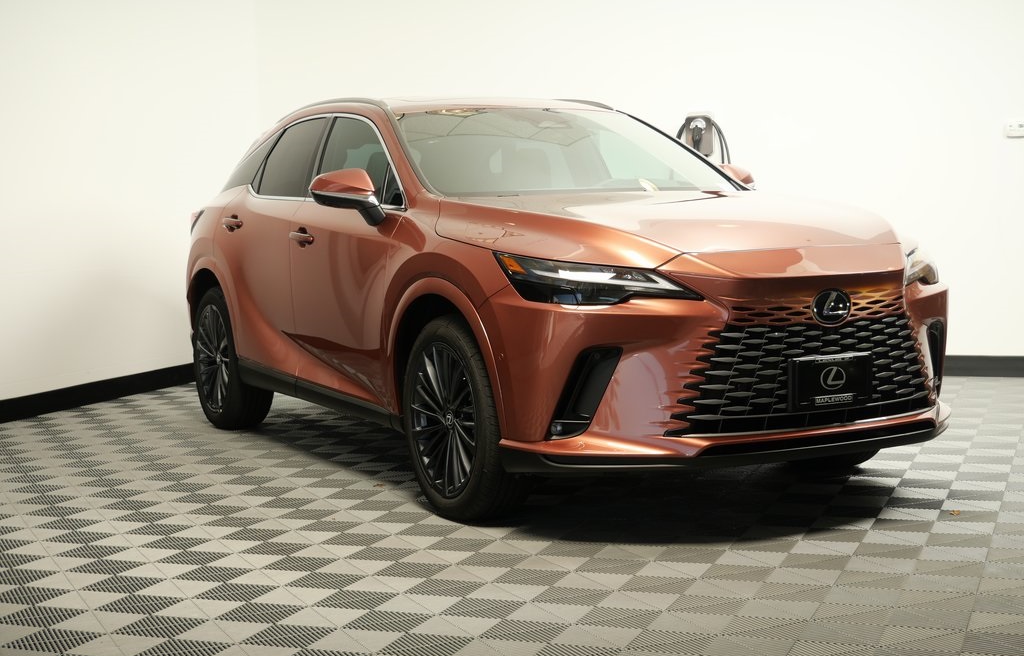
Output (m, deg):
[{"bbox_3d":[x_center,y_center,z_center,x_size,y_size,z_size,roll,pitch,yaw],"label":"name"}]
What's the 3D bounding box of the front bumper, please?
[{"bbox_3d":[0.877,0.130,4.707,1.880,0.650,0.670,-4,5,-28],"label":"front bumper"}]

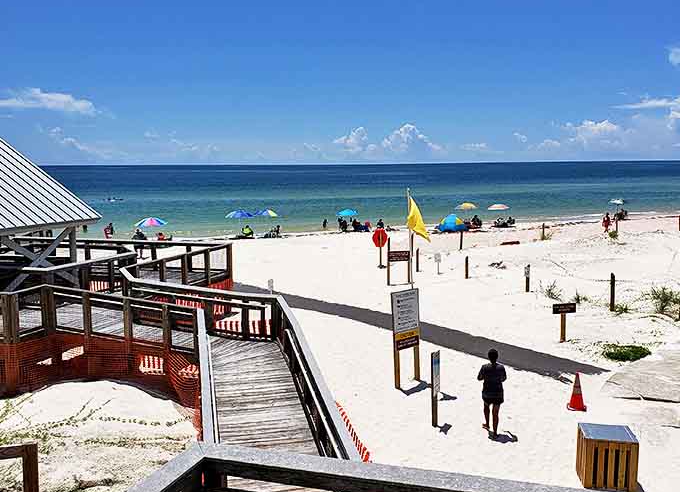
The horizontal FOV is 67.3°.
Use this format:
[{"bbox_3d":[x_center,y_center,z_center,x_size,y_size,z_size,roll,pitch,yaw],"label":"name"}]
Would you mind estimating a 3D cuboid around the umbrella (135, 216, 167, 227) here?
[{"bbox_3d":[-11.929,-1.482,32.200,2.050,0.500,2.050,0,9,0],"label":"umbrella"}]

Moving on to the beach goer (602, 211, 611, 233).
[{"bbox_3d":[20.475,-1.789,39.121,0.520,1.600,0.450,2,10,17],"label":"beach goer"}]

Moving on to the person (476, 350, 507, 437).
[{"bbox_3d":[2.657,2.537,8.927,0.530,1.610,0.450,2,9,12],"label":"person"}]

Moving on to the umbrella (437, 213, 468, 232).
[{"bbox_3d":[8.762,-1.857,40.082,2.300,1.391,1.800,0,9,6],"label":"umbrella"}]

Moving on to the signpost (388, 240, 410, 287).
[{"bbox_3d":[2.423,0.637,20.773,0.960,1.900,0.120,-4,10,-20],"label":"signpost"}]

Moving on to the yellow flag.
[{"bbox_3d":[1.655,-0.545,10.702,0.660,0.950,0.250,9,13,44],"label":"yellow flag"}]

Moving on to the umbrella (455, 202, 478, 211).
[{"bbox_3d":[10.651,-3.309,43.000,1.900,0.500,1.900,0,9,0],"label":"umbrella"}]

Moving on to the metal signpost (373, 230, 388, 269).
[{"bbox_3d":[2.022,0.130,25.444,0.900,1.960,0.100,-6,11,-30],"label":"metal signpost"}]

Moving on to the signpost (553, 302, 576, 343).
[{"bbox_3d":[6.609,2.264,14.987,0.670,1.157,0.130,-1,9,-6],"label":"signpost"}]

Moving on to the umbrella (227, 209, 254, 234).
[{"bbox_3d":[-7.260,-1.686,37.148,2.050,1.907,2.050,0,9,0],"label":"umbrella"}]

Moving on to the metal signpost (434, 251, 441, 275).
[{"bbox_3d":[4.735,0.874,24.617,0.310,1.040,0.060,-1,9,-3],"label":"metal signpost"}]

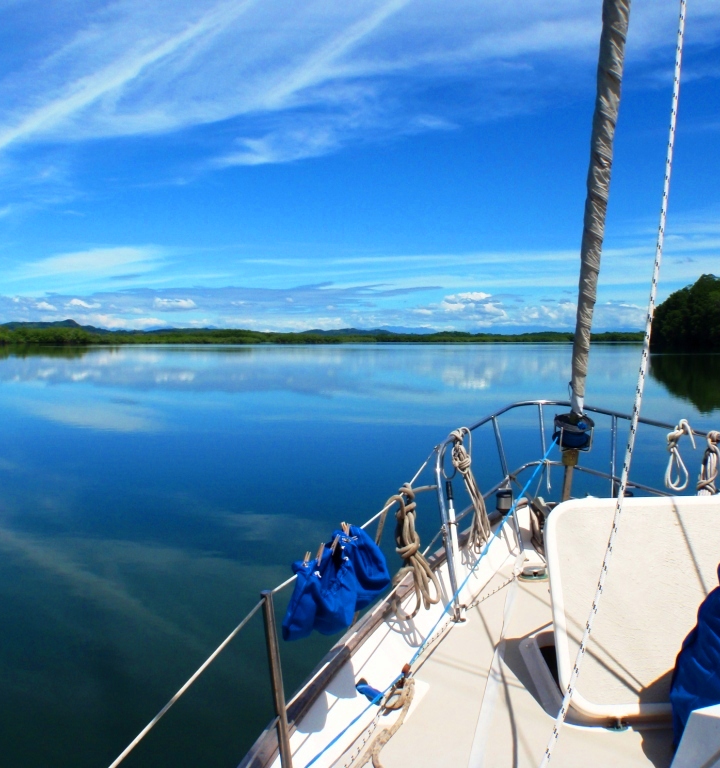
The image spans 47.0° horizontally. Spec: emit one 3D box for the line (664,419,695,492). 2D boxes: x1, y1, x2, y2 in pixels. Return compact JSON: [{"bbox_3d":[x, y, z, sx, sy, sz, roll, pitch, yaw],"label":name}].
[{"bbox_3d":[1.620,0.357,4.200,0.150,0.360,0.130,0,3,0],"label":"line"}]

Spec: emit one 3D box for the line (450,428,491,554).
[{"bbox_3d":[0.515,0.504,3.880,0.190,0.590,0.160,0,3,0],"label":"line"}]

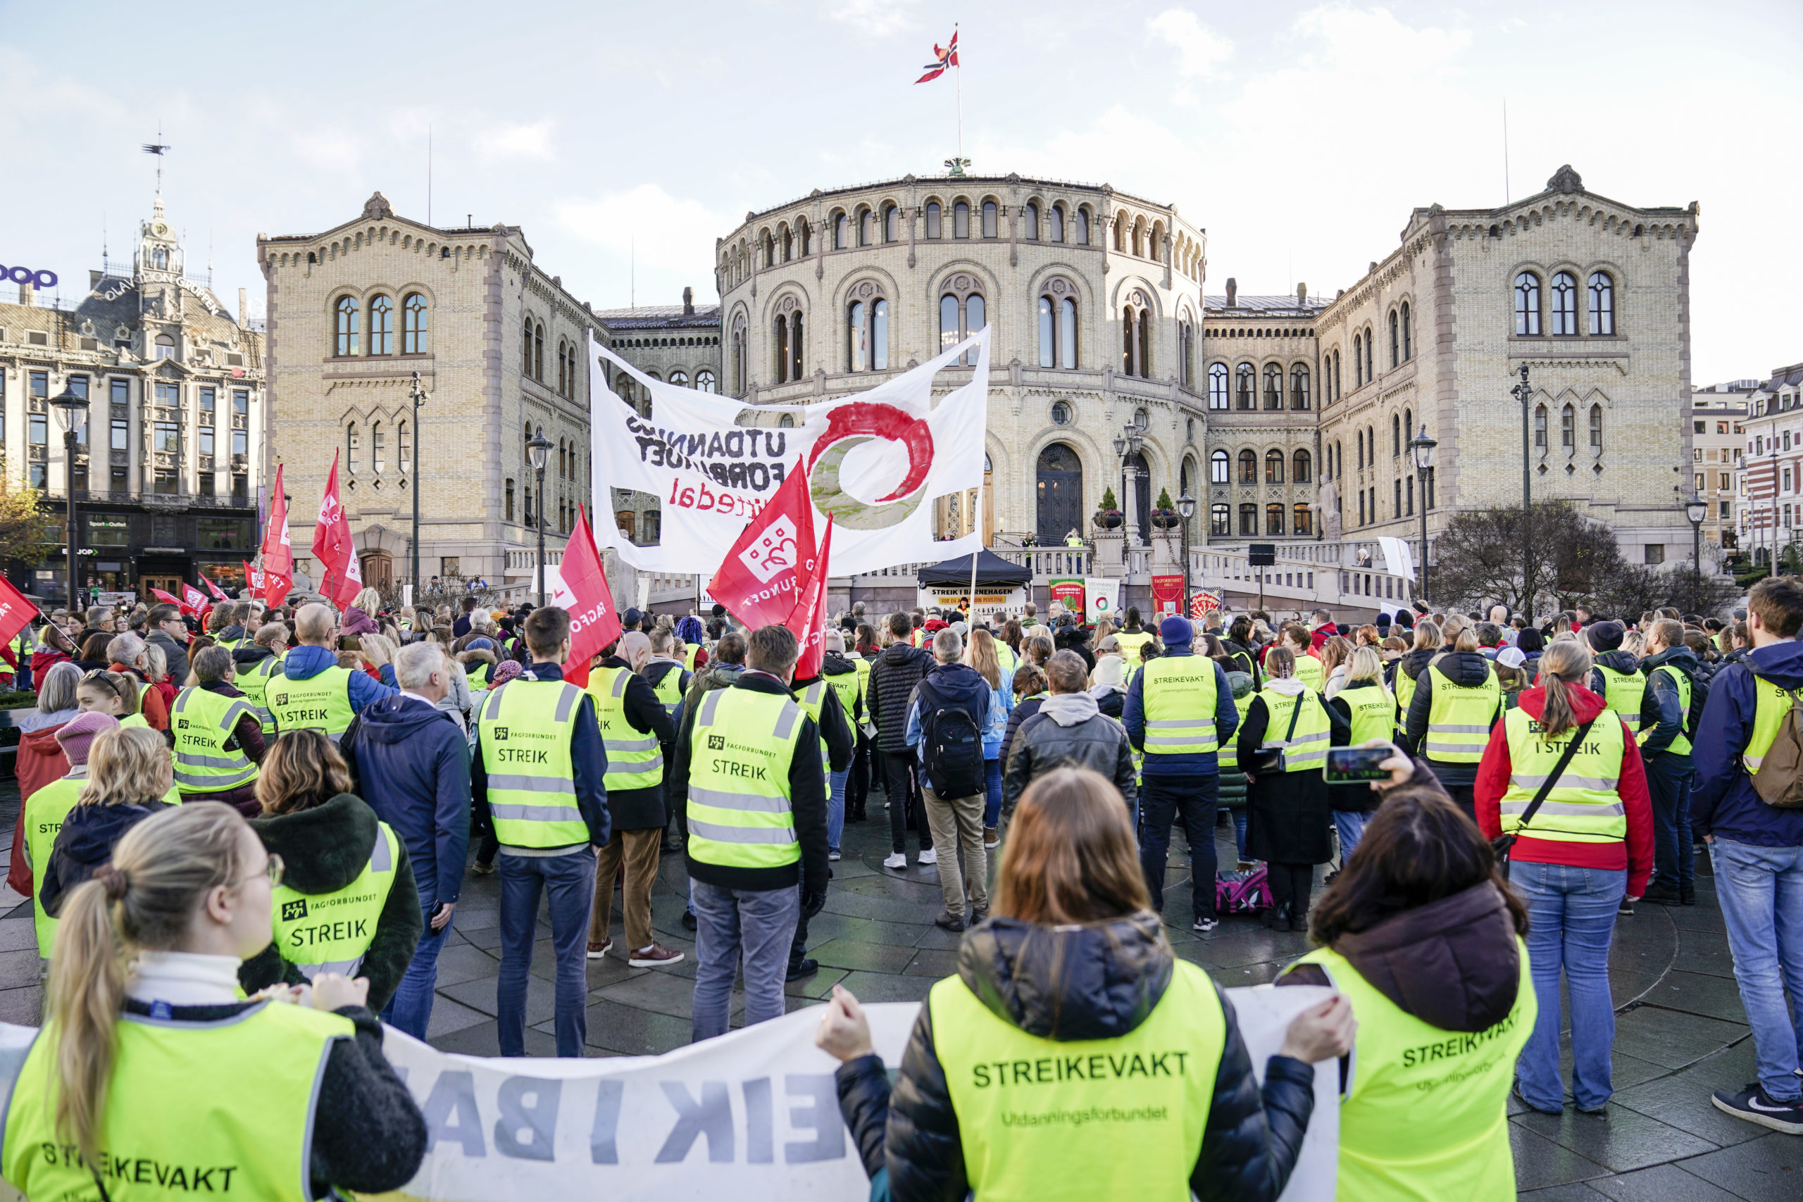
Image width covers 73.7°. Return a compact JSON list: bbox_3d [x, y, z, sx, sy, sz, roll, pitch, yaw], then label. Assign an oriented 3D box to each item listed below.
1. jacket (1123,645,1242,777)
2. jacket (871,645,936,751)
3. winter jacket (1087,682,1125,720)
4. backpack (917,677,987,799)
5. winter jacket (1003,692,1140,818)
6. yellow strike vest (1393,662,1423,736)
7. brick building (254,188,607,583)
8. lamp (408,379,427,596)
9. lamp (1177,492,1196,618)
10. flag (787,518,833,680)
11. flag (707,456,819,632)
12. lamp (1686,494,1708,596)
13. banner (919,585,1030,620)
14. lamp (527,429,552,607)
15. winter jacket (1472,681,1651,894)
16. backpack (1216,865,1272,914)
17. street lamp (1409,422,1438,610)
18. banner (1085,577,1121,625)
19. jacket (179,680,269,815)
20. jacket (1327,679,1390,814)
[{"bbox_3d":[1.648,0.644,7.050,0.660,0.770,0.360,-1,-1,5],"label":"jacket"},{"bbox_3d":[0.010,0.700,8.850,0.520,0.800,0.340,-1,-1,5],"label":"jacket"},{"bbox_3d":[1.369,0.872,7.892,0.470,0.680,0.340,-1,-1,0],"label":"winter jacket"},{"bbox_3d":[0.289,0.790,6.850,0.360,0.620,0.270,0,-1,-7],"label":"backpack"},{"bbox_3d":[0.700,0.706,5.000,0.540,0.660,0.310,0,-1,5],"label":"winter jacket"},{"bbox_3d":[3.875,0.724,8.900,0.440,0.580,0.290,0,-1,-6],"label":"yellow strike vest"},{"bbox_3d":[-21.229,-8.255,58.148,9.894,17.271,16.300,-1,-1,2],"label":"brick building"},{"bbox_3d":[-14.110,-2.234,35.000,0.500,8.700,0.500,0,-1,0],"label":"lamp"},{"bbox_3d":[8.805,-0.867,36.941,0.600,5.200,0.600,-1,-1,0],"label":"lamp"},{"bbox_3d":[-0.422,-0.010,5.500,0.270,0.770,0.250,-1,-1,0],"label":"flag"},{"bbox_3d":[-0.739,-0.303,6.400,0.600,0.940,0.250,-1,-1,0],"label":"flag"},{"bbox_3d":[21.505,-0.489,32.444,0.600,5.000,0.600,-1,-1,0],"label":"lamp"},{"bbox_3d":[1.953,0.097,33.000,3.000,1.080,0.060,-1,-1,0],"label":"banner"},{"bbox_3d":[-6.440,-0.396,21.451,0.480,5.278,0.480,-1,-1,0],"label":"lamp"},{"bbox_3d":[2.440,0.693,4.430,0.570,0.760,0.340,-1,-1,15],"label":"winter jacket"},{"bbox_3d":[2.117,1.784,7.450,0.420,0.300,0.250,-1,-1,5],"label":"backpack"},{"bbox_3d":[10.870,-0.834,25.000,0.580,5.700,0.580,0,-1,0],"label":"street lamp"},{"bbox_3d":[5.530,0.039,33.000,1.000,1.330,0.060,-1,-1,0],"label":"banner"},{"bbox_3d":[-3.849,0.850,6.791,0.570,0.800,0.400,-1,-1,21],"label":"jacket"},{"bbox_3d":[2.908,0.930,7.600,0.440,0.840,0.300,0,-1,-6],"label":"jacket"}]

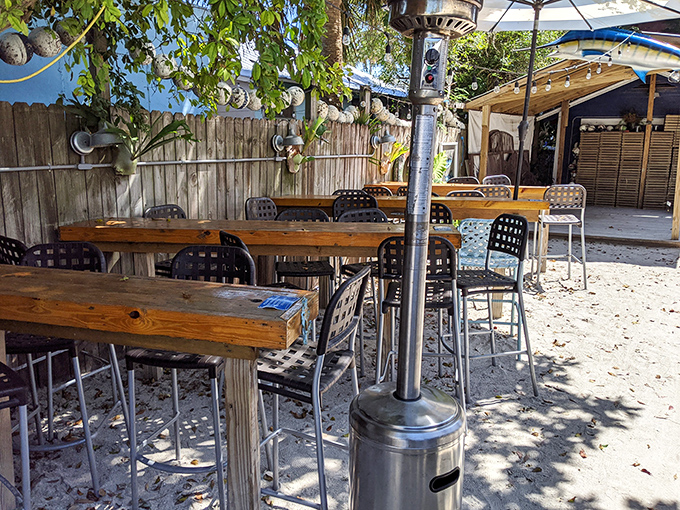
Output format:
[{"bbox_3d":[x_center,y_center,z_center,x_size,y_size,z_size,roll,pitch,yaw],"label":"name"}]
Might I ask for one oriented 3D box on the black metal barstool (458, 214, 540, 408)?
[{"bbox_3d":[0.942,0.327,3.413,0.490,1.120,0.530,-3,12,-13],"label":"black metal barstool"}]

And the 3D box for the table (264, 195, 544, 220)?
[{"bbox_3d":[0.559,0.010,5.074,2.600,1.100,0.370,1,13,3],"label":"table"}]

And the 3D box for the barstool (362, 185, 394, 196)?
[{"bbox_3d":[0.489,-0.223,6.038,0.465,1.130,0.500,6,14,24],"label":"barstool"}]

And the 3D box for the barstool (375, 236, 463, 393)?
[{"bbox_3d":[0.476,0.402,3.070,0.520,1.120,0.490,2,12,11],"label":"barstool"}]

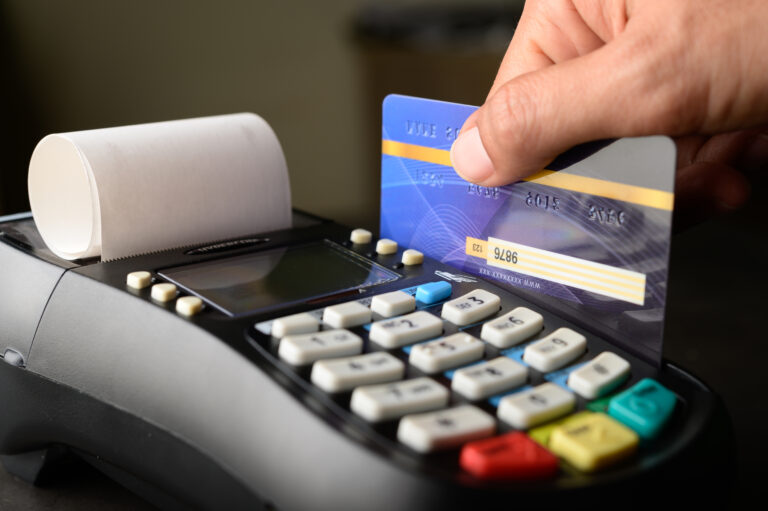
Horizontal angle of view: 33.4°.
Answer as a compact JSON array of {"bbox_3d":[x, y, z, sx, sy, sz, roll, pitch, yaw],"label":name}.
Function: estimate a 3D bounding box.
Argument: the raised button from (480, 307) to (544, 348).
[{"bbox_3d":[0.029,0.016,0.286,0.009,0.003,0.016,20,23,25],"label":"raised button"}]

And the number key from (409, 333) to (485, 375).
[{"bbox_3d":[0.013,0.019,0.257,0.016,0.004,0.007,-10,27,-38],"label":"number key"}]

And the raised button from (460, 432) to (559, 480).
[{"bbox_3d":[0.022,0.035,0.223,0.016,0.004,0.009,-6,25,-30],"label":"raised button"}]

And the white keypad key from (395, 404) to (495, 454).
[{"bbox_3d":[0.012,0.032,0.241,0.018,0.003,0.009,-7,25,-33],"label":"white keypad key"}]

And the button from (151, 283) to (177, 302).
[{"bbox_3d":[-0.049,0.008,0.287,0.006,0.002,0.004,-12,26,-40],"label":"button"}]

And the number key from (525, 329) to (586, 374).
[{"bbox_3d":[0.036,0.019,0.265,0.007,0.004,0.016,22,25,33],"label":"number key"}]

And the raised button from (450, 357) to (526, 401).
[{"bbox_3d":[0.021,0.024,0.249,0.016,0.004,0.007,-10,27,-38],"label":"raised button"}]

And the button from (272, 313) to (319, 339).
[{"bbox_3d":[-0.019,0.015,0.275,0.011,0.003,0.005,-12,28,-40],"label":"button"}]

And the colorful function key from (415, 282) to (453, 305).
[{"bbox_3d":[0.012,0.009,0.299,0.005,0.003,0.008,25,26,38],"label":"colorful function key"}]

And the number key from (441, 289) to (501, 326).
[{"bbox_3d":[0.019,0.011,0.281,0.007,0.004,0.016,22,25,33],"label":"number key"}]

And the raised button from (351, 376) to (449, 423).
[{"bbox_3d":[0.003,0.027,0.250,0.019,0.003,0.009,-8,26,-35],"label":"raised button"}]

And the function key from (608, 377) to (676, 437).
[{"bbox_3d":[0.050,0.029,0.244,0.009,0.004,0.015,21,25,32],"label":"function key"}]

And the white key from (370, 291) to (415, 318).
[{"bbox_3d":[0.002,0.011,0.289,0.006,0.003,0.010,25,26,39],"label":"white key"}]

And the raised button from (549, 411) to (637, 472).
[{"bbox_3d":[0.040,0.035,0.241,0.016,0.004,0.011,-12,31,-43],"label":"raised button"}]

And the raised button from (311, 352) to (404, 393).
[{"bbox_3d":[-0.005,0.022,0.245,0.017,0.004,0.008,-6,25,-30],"label":"raised button"}]

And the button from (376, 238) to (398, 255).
[{"bbox_3d":[0.001,-0.002,0.330,0.006,0.002,0.004,-12,26,-40],"label":"button"}]

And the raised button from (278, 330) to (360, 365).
[{"bbox_3d":[-0.013,0.019,0.261,0.016,0.003,0.009,-5,24,-32],"label":"raised button"}]

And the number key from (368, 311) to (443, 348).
[{"bbox_3d":[0.005,0.016,0.276,0.016,0.003,0.008,-12,29,-43],"label":"number key"}]

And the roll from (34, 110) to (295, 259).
[{"bbox_3d":[-0.055,-0.018,0.320,0.058,0.030,0.032,-12,18,-43],"label":"roll"}]

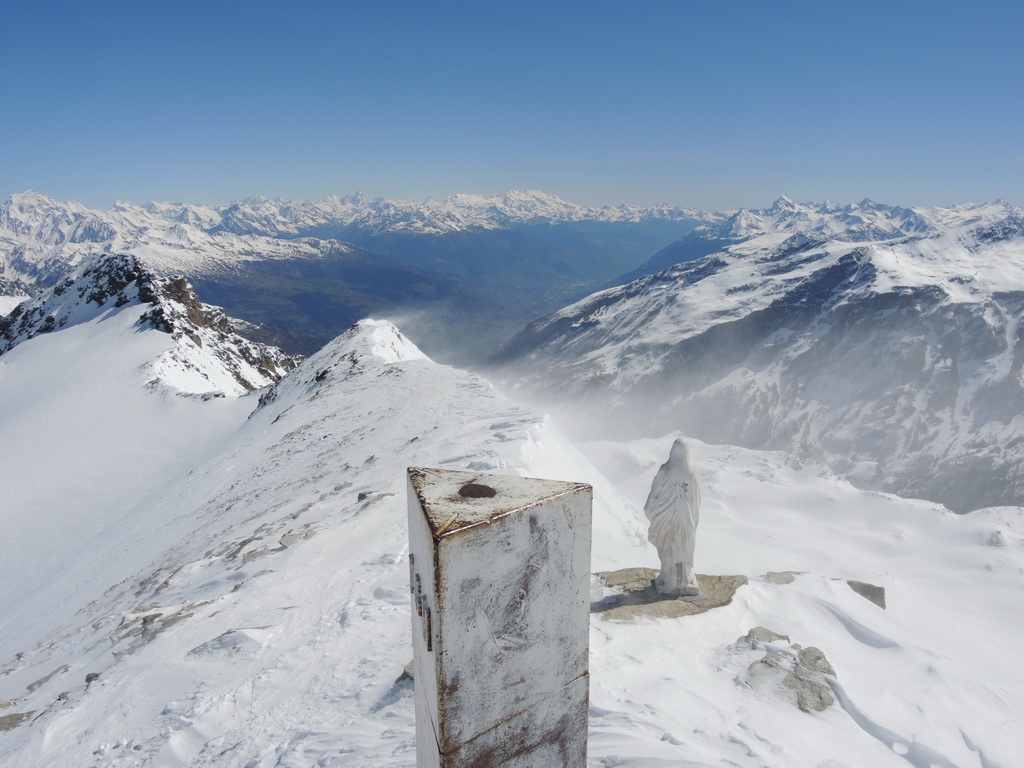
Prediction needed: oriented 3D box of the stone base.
[{"bbox_3d":[0.890,1.212,4.652,0.970,0.120,0.600,-1,12,-5],"label":"stone base"}]

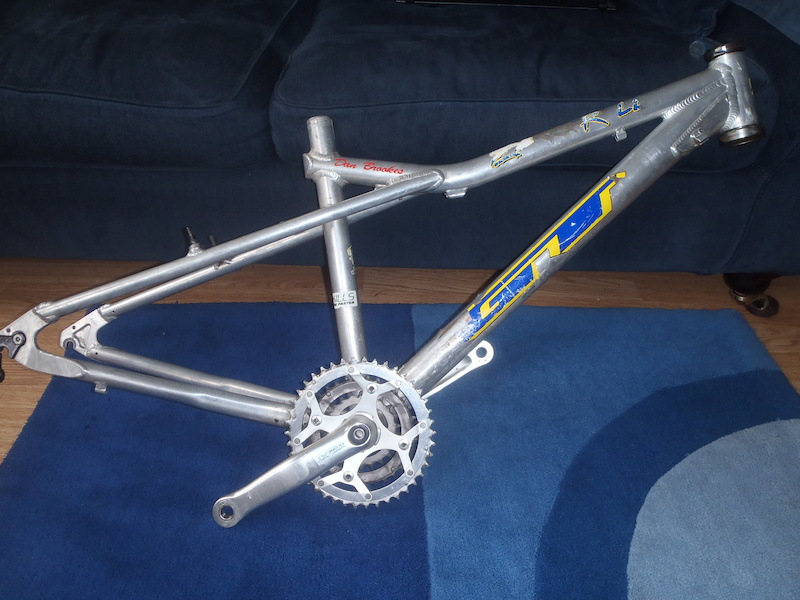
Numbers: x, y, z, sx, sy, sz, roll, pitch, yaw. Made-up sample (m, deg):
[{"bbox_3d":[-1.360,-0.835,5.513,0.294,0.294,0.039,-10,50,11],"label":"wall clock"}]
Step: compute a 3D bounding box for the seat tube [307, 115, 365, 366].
[{"bbox_3d":[-0.074,-0.049,0.814,0.032,0.364,0.032,-9,-2,4],"label":"seat tube"}]

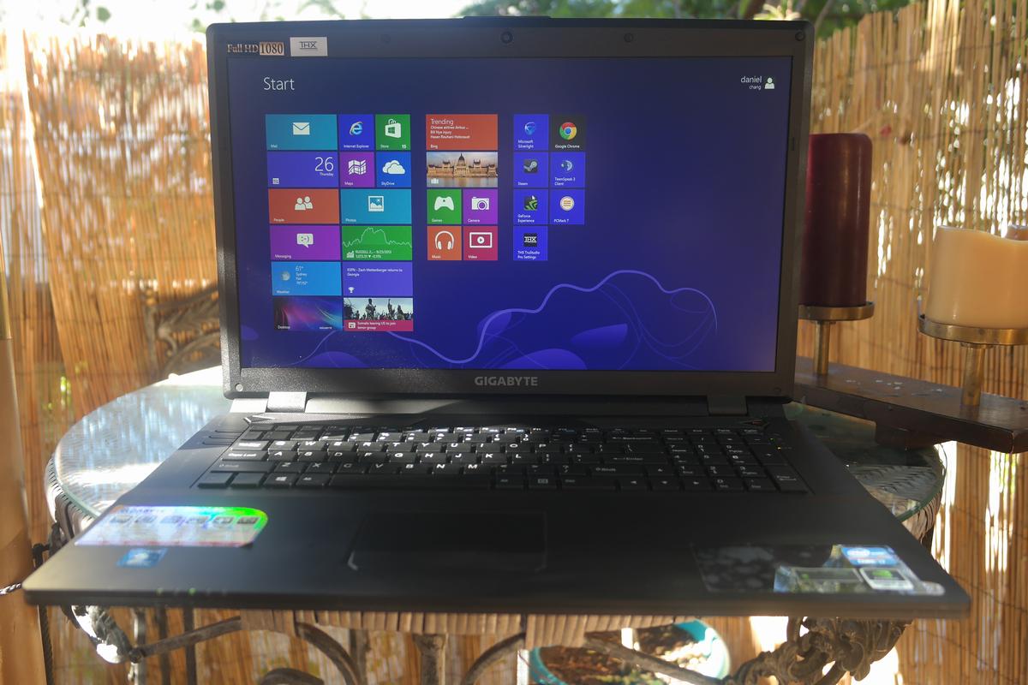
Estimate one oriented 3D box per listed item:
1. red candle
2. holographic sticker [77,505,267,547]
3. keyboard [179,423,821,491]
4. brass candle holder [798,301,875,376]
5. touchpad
[{"bbox_3d":[0.274,-0.102,0.746,0.070,0.150,0.070,-1,10,0],"label":"red candle"},{"bbox_3d":[-0.170,0.093,0.436,0.084,0.001,0.044,0,14,1],"label":"holographic sticker"},{"bbox_3d":[-0.007,0.070,0.528,0.344,0.006,0.103,0,14,1],"label":"keyboard"},{"bbox_3d":[0.276,-0.004,0.762,0.083,0.066,0.083,-1,10,0],"label":"brass candle holder"},{"bbox_3d":[-0.031,0.097,0.421,0.093,0.003,0.063,0,14,1],"label":"touchpad"}]

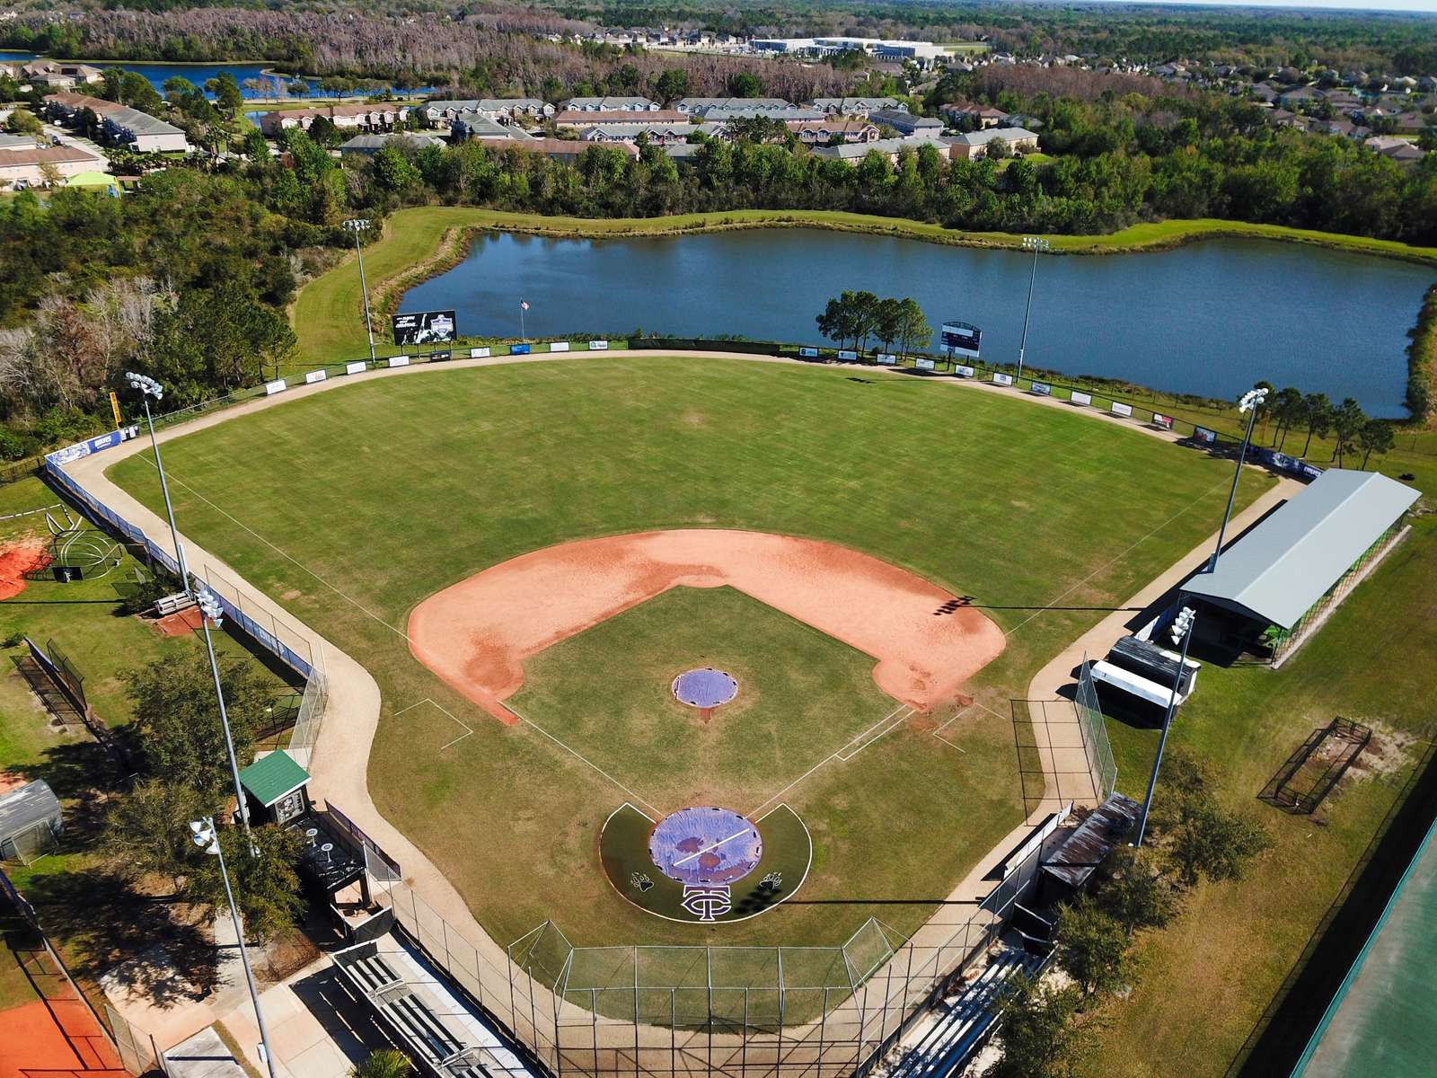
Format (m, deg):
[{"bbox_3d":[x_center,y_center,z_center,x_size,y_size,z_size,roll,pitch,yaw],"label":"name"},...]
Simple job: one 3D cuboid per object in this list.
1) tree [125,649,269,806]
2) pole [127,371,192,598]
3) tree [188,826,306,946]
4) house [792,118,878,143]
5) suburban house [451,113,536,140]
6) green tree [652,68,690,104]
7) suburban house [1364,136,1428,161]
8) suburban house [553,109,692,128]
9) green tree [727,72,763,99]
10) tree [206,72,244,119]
[{"bbox_3d":[-36.719,12.105,75.860,9.200,8.800,9.200,0,27,-1],"label":"tree"},{"bbox_3d":[-48.313,-4.233,94.942,4.700,20.300,1.200,23,34,37],"label":"pole"},{"bbox_3d":[-25.756,20.186,59.608,6.800,8.000,6.800,1,27,0],"label":"tree"},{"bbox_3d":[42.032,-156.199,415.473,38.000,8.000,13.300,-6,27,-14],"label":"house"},{"bbox_3d":[-83.899,-149.768,397.657,20.000,8.300,42.000,-9,28,-19],"label":"suburban house"},{"bbox_3d":[-23.875,-225.079,539.488,18.500,18.000,16.000,1,27,0],"label":"green tree"},{"bbox_3d":[254.830,-145.520,406.410,18.000,7.500,17.000,25,35,38],"label":"suburban house"},{"bbox_3d":[-39.232,-168.723,436.906,54.000,8.000,13.300,-7,28,-16],"label":"suburban house"},{"bbox_3d":[13.771,-215.928,522.492,16.000,18.000,15.000,1,27,0],"label":"green tree"},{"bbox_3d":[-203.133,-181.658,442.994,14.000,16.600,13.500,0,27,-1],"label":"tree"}]

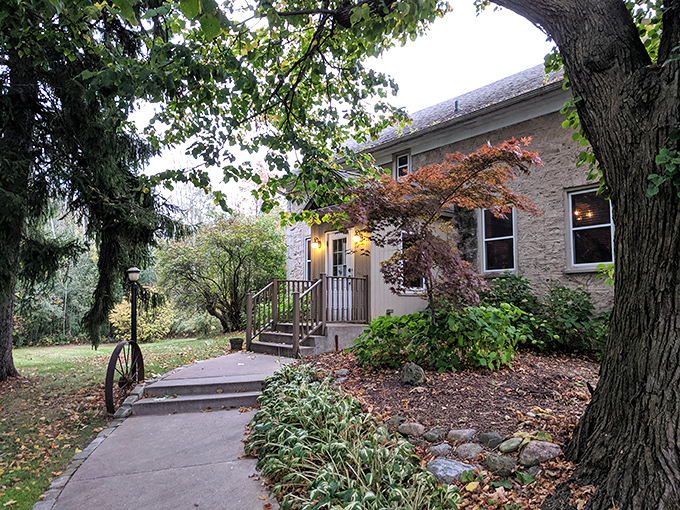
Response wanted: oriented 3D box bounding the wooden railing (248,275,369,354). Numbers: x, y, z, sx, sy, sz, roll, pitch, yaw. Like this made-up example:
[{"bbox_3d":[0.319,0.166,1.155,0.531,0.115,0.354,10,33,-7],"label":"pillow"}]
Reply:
[{"bbox_3d":[-0.651,1.195,10.396,1.800,1.500,1.770,4,-7,-39],"label":"wooden railing"}]

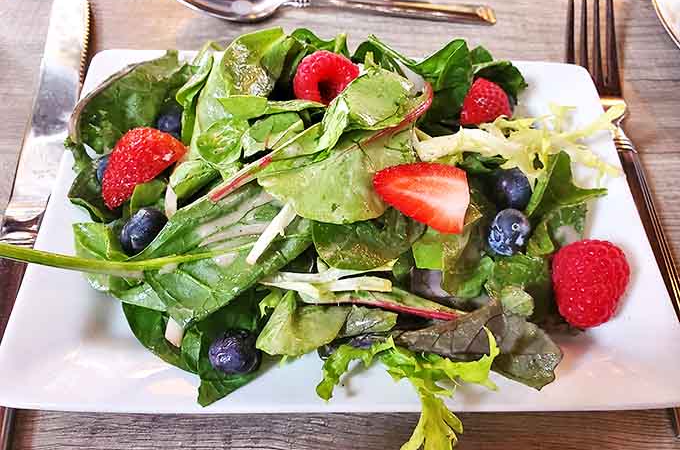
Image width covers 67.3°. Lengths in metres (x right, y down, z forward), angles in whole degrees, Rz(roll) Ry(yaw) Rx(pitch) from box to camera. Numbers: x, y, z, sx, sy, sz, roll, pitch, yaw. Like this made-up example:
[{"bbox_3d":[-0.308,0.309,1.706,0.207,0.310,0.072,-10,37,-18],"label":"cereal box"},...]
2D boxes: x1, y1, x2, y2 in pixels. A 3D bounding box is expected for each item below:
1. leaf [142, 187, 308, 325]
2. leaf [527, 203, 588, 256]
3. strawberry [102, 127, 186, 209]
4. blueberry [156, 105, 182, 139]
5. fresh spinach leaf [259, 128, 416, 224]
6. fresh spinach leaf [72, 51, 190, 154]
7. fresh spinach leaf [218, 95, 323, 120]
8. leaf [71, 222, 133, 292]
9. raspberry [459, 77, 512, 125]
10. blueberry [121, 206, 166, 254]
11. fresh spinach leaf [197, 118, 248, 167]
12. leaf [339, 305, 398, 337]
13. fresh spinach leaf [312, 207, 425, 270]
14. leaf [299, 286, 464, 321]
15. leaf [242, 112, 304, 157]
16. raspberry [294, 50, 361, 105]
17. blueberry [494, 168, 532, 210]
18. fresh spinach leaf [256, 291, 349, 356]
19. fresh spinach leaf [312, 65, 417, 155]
[{"bbox_3d":[-0.040,0.008,0.168,0.065,0.012,0.040,-23,63,-5],"label":"leaf"},{"bbox_3d":[0.089,0.002,0.209,0.025,0.011,0.020,0,61,0],"label":"leaf"},{"bbox_3d":[-0.081,-0.024,0.211,0.037,0.017,0.027,-34,50,-5],"label":"strawberry"},{"bbox_3d":[-0.078,-0.047,0.234,0.016,0.015,0.016,0,61,0],"label":"blueberry"},{"bbox_3d":[0.002,-0.015,0.170,0.055,0.012,0.031,-15,74,-4],"label":"fresh spinach leaf"},{"bbox_3d":[-0.096,-0.056,0.234,0.052,0.020,0.044,0,61,0],"label":"fresh spinach leaf"},{"bbox_3d":[-0.025,-0.041,0.185,0.038,0.007,0.011,5,63,3],"label":"fresh spinach leaf"},{"bbox_3d":[-0.082,0.010,0.180,0.019,0.007,0.039,-33,61,-5],"label":"leaf"},{"bbox_3d":[0.066,-0.056,0.232,0.025,0.026,0.025,0,61,0],"label":"raspberry"},{"bbox_3d":[-0.067,0.002,0.174,0.015,0.014,0.015,0,57,0],"label":"blueberry"},{"bbox_3d":[-0.049,-0.034,0.212,0.022,0.010,0.022,0,71,0],"label":"fresh spinach leaf"},{"bbox_3d":[0.007,0.030,0.162,0.023,0.006,0.010,0,74,0],"label":"leaf"},{"bbox_3d":[0.009,0.003,0.169,0.037,0.008,0.025,1,68,0],"label":"fresh spinach leaf"},{"bbox_3d":[0.015,0.028,0.183,0.058,0.007,0.010,4,71,1],"label":"leaf"},{"bbox_3d":[-0.024,-0.032,0.181,0.026,0.007,0.015,-30,71,-11],"label":"leaf"},{"bbox_3d":[-0.005,-0.055,0.194,0.025,0.025,0.021,0,30,0],"label":"raspberry"},{"bbox_3d":[0.071,-0.015,0.210,0.016,0.016,0.016,0,61,0],"label":"blueberry"},{"bbox_3d":[-0.013,0.035,0.183,0.032,0.009,0.022,0,73,0],"label":"fresh spinach leaf"},{"bbox_3d":[0.010,-0.046,0.203,0.040,0.015,0.036,0,79,0],"label":"fresh spinach leaf"}]

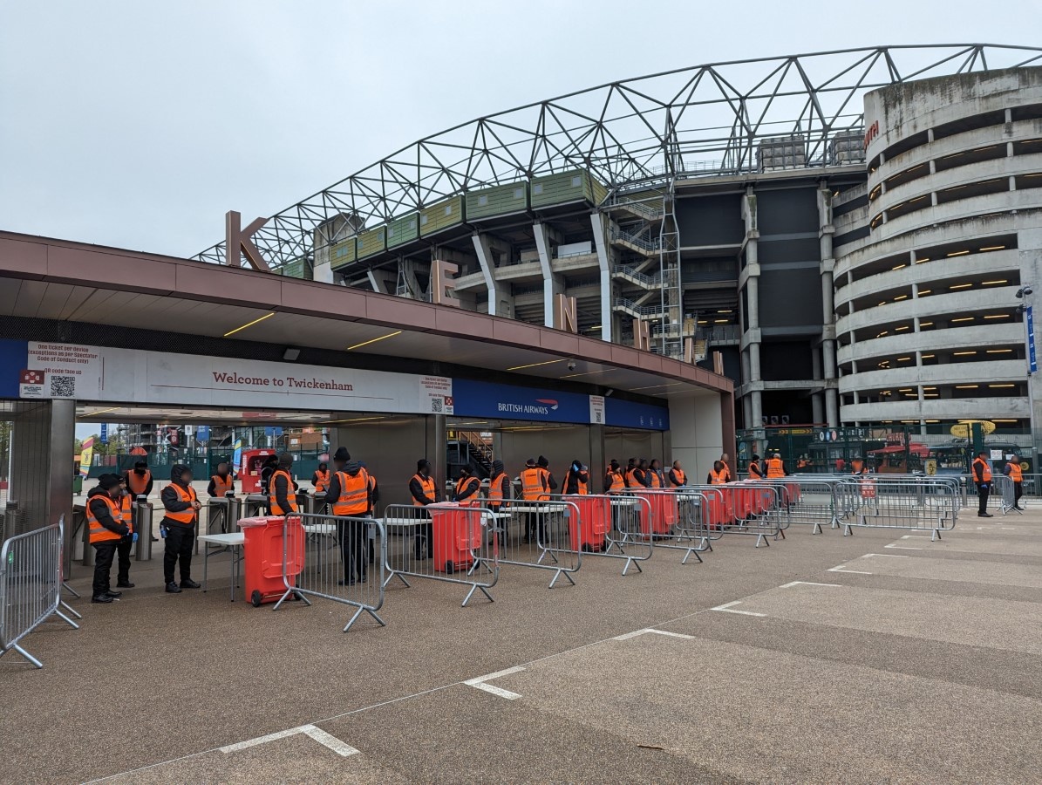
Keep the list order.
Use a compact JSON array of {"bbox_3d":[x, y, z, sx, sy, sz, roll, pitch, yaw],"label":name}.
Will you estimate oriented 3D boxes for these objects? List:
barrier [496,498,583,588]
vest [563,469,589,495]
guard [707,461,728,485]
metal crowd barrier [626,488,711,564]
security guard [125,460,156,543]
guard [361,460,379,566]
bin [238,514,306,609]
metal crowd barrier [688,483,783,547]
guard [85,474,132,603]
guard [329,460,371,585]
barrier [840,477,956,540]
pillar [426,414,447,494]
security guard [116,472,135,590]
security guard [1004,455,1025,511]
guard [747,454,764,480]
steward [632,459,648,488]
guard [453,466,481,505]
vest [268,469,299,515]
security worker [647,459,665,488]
[{"bbox_3d":[0.000,2.090,10.210,0.460,1.100,2.300,4,-7,-43],"label":"barrier"},{"bbox_3d":[1.250,2.121,16.600,0.550,0.650,0.350,-2,-5,7],"label":"vest"},{"bbox_3d":[5.265,2.648,19.330,0.550,1.650,0.420,-2,-6,15],"label":"guard"},{"bbox_3d":[2.275,2.281,12.407,0.470,1.130,2.300,3,-7,-40],"label":"metal crowd barrier"},{"bbox_3d":[-8.706,2.462,16.519,0.580,1.790,0.380,2,-6,-30],"label":"security guard"},{"bbox_3d":[-2.626,2.022,12.171,0.520,1.720,0.380,1,-6,-18],"label":"guard"},{"bbox_3d":[-3.140,2.032,8.968,0.760,1.060,0.580,-6,-7,43],"label":"bin"},{"bbox_3d":[4.030,2.430,14.260,2.260,1.100,0.460,-6,-7,44],"label":"metal crowd barrier"},{"bbox_3d":[-5.301,1.833,9.281,0.460,1.610,0.460,-1,-5,0],"label":"guard"},{"bbox_3d":[-2.483,1.771,10.459,0.580,1.890,0.420,3,-7,-37],"label":"guard"},{"bbox_3d":[7.777,2.490,15.195,2.300,1.116,0.480,-6,-7,42],"label":"barrier"},{"bbox_3d":[-2.025,1.986,17.226,0.360,2.800,0.360,-5,-7,39],"label":"pillar"},{"bbox_3d":[-5.645,1.943,10.343,0.380,1.630,0.520,-3,-5,17],"label":"security guard"},{"bbox_3d":[15.116,2.769,22.200,0.540,1.690,0.380,1,-6,-21],"label":"security guard"},{"bbox_3d":[7.429,2.854,22.880,0.450,1.730,0.480,-3,-6,18],"label":"guard"},{"bbox_3d":[3.027,2.535,18.379,0.380,1.700,0.500,-3,-6,23],"label":"steward"},{"bbox_3d":[-1.013,2.235,13.875,0.420,1.620,0.500,4,-7,-44],"label":"guard"},{"bbox_3d":[-3.343,1.407,10.200,0.340,0.640,0.500,1,-5,-17],"label":"vest"},{"bbox_3d":[3.458,2.565,18.678,0.520,1.680,0.360,3,-7,-40],"label":"security worker"}]

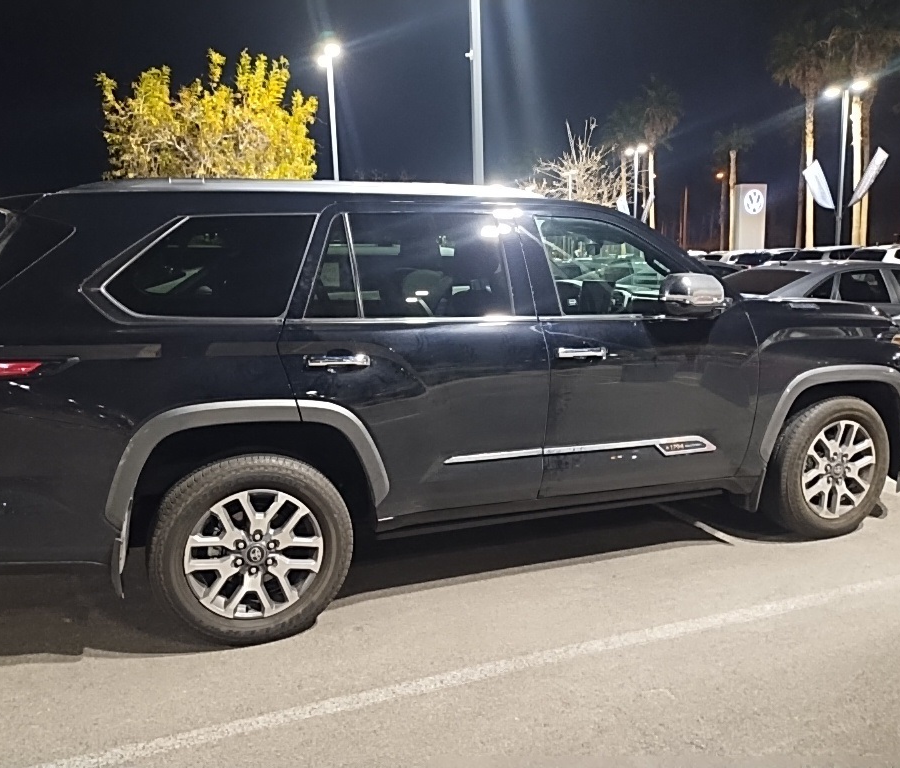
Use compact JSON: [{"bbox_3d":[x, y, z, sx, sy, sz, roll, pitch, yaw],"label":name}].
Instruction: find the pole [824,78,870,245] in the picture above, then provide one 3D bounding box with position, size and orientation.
[{"bbox_3d":[14.046,-7.077,26.611,0.500,7.501,1.600,-4,10,-12],"label":"pole"}]

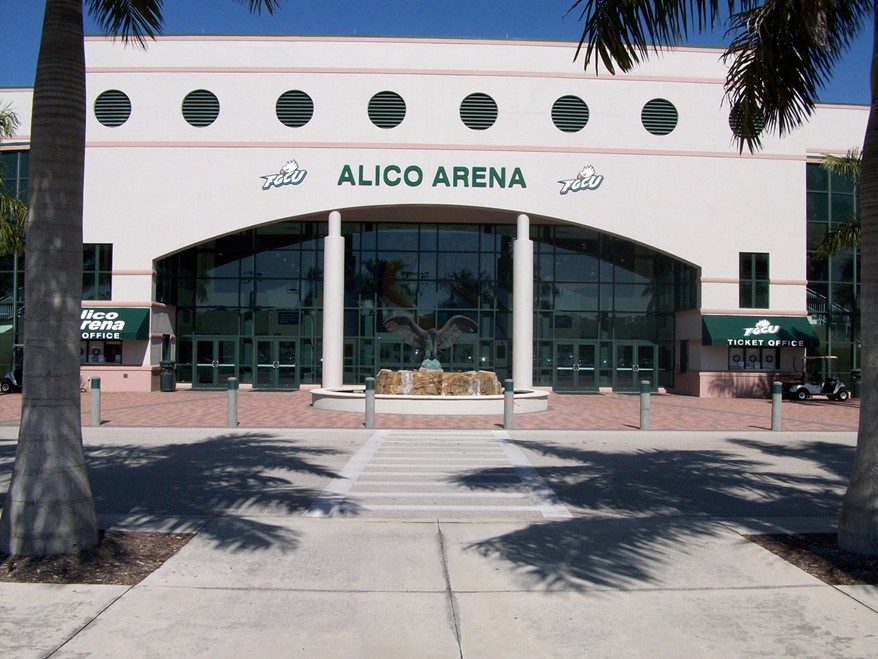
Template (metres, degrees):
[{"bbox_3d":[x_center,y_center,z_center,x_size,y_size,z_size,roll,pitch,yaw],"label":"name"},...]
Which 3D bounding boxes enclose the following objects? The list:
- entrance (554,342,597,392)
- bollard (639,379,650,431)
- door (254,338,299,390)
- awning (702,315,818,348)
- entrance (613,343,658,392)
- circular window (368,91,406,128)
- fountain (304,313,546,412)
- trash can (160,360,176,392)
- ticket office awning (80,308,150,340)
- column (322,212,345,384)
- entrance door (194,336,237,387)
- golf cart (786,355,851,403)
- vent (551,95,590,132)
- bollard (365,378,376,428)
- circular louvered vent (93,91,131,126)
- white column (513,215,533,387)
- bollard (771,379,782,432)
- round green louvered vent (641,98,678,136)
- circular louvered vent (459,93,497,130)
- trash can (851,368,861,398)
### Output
[{"bbox_3d":[6.000,1.606,37.585,1.930,2.250,0.150,1,-1,0],"label":"entrance"},{"bbox_3d":[4.572,1.702,19.173,0.205,1.080,0.205,1,-1,0],"label":"bollard"},{"bbox_3d":[-7.050,1.507,37.422,1.980,2.230,0.150,1,-2,-2],"label":"door"},{"bbox_3d":[12.400,0.085,33.187,4.100,1.220,1.150,1,-1,-4],"label":"awning"},{"bbox_3d":[8.656,1.648,37.941,2.000,2.240,0.150,1,-2,-2],"label":"entrance"},{"bbox_3d":[-2.074,-8.778,34.466,1.510,1.510,0.200,1,-1,-2],"label":"circular window"},{"bbox_3d":[-0.273,0.975,26.933,7.400,2.830,7.400,1,-1,0],"label":"fountain"},{"bbox_3d":[-10.857,1.891,34.595,0.600,1.200,0.600,1,-2,-2],"label":"trash can"},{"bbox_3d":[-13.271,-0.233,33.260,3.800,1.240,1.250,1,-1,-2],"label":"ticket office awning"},{"bbox_3d":[-4.223,-1.115,34.592,0.800,7.300,0.800,1,-2,-2],"label":"column"},{"bbox_3d":[-9.643,1.436,37.300,1.980,2.260,0.250,1,-1,-2],"label":"entrance door"},{"bbox_3d":[14.801,1.903,33.975,2.330,1.750,1.200,1,-2,-2],"label":"golf cart"},{"bbox_3d":[5.302,-8.683,34.725,1.510,1.510,0.150,1,-2,-2],"label":"vent"},{"bbox_3d":[-1.556,1.659,19.600,0.215,1.180,0.215,1,-1,-2],"label":"bollard"},{"bbox_3d":[-12.940,-8.740,34.114,1.495,1.495,0.200,1,-1,-2],"label":"circular louvered vent"},{"bbox_3d":[3.264,-1.007,33.400,0.782,7.050,0.782,1,-1,-2],"label":"white column"},{"bbox_3d":[7.519,1.735,19.229,0.205,1.080,0.205,1,-1,0],"label":"bollard"},{"bbox_3d":[8.912,-8.557,34.815,1.526,1.526,0.200,1,-1,-2],"label":"round green louvered vent"},{"bbox_3d":[1.605,-8.737,34.604,1.510,1.510,0.150,1,-2,-2],"label":"circular louvered vent"},{"bbox_3d":[17.244,2.235,35.500,0.580,1.180,0.580,1,-1,0],"label":"trash can"}]

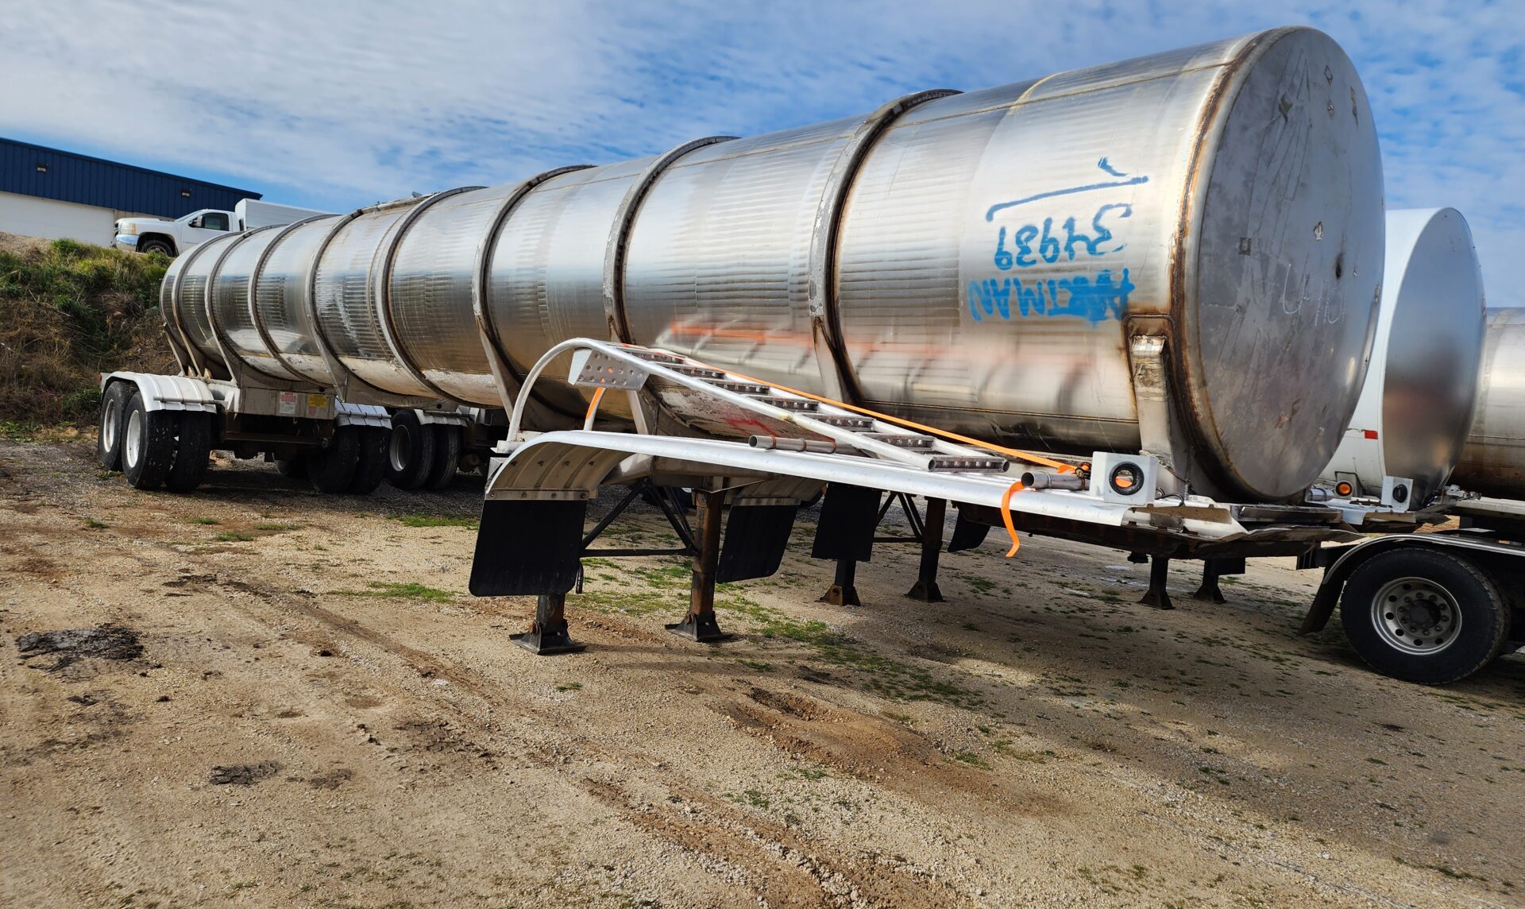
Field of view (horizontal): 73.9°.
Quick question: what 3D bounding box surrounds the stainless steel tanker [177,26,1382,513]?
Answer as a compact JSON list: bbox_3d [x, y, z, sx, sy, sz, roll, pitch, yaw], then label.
[{"bbox_3d":[-2.548,-1.274,8.314,1.732,1.732,13.283,3,4,-42],"label":"stainless steel tanker"}]

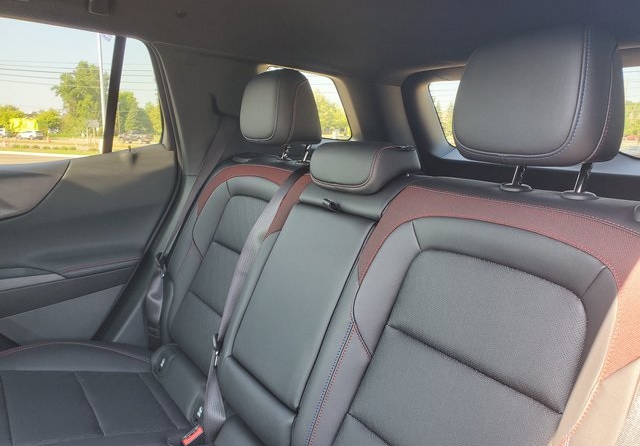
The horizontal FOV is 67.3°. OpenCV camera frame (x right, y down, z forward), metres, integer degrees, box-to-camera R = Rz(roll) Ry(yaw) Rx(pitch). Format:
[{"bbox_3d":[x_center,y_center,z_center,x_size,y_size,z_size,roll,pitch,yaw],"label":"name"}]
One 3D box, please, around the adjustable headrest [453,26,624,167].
[{"bbox_3d":[0.318,-0.180,0.703,0.155,0.190,0.230,-2,11,-36],"label":"adjustable headrest"}]

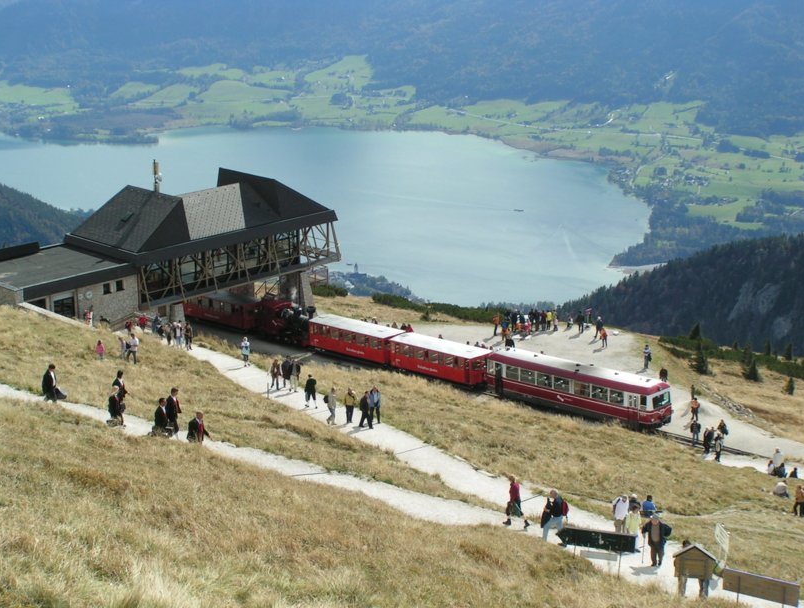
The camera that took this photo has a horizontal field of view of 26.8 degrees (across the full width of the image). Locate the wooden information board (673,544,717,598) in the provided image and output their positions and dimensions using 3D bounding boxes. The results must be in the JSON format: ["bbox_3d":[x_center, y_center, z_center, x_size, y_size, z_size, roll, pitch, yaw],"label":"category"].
[{"bbox_3d":[8.412,7.681,48.300,1.250,1.600,0.400,3,16,12],"label":"wooden information board"}]

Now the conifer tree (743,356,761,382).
[{"bbox_3d":[26.517,4.978,127.500,1.400,1.950,1.400,0,16,0],"label":"conifer tree"}]

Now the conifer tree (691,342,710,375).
[{"bbox_3d":[22.583,4.146,127.500,1.400,2.400,1.400,0,16,0],"label":"conifer tree"}]

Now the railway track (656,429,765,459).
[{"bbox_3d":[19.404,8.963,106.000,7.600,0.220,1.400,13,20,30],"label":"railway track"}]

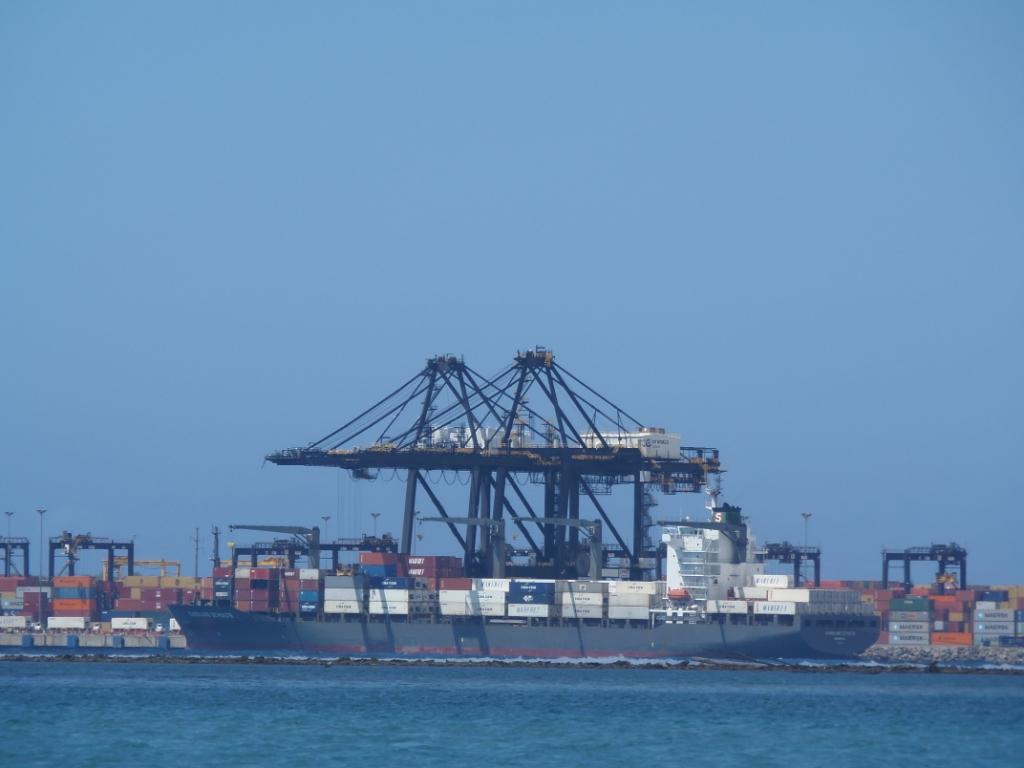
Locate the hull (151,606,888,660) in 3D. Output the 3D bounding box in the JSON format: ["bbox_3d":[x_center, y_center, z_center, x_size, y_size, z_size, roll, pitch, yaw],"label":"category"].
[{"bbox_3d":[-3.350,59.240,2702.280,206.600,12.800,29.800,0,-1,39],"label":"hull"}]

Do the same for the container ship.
[{"bbox_3d":[-3.190,45.740,2702.520,206.600,40.000,29.800,0,-1,39],"label":"container ship"}]

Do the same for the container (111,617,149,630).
[{"bbox_3d":[-97.130,61.190,2902.750,12.190,2.900,2.440,0,-1,38],"label":"container"}]

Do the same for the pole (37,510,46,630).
[{"bbox_3d":[-120.240,47.610,2900.000,2.600,31.000,2.600,1,-1,0],"label":"pole"}]

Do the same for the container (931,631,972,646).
[{"bbox_3d":[104.760,60.250,2687.850,12.190,2.900,2.440,0,-1,40],"label":"container"}]

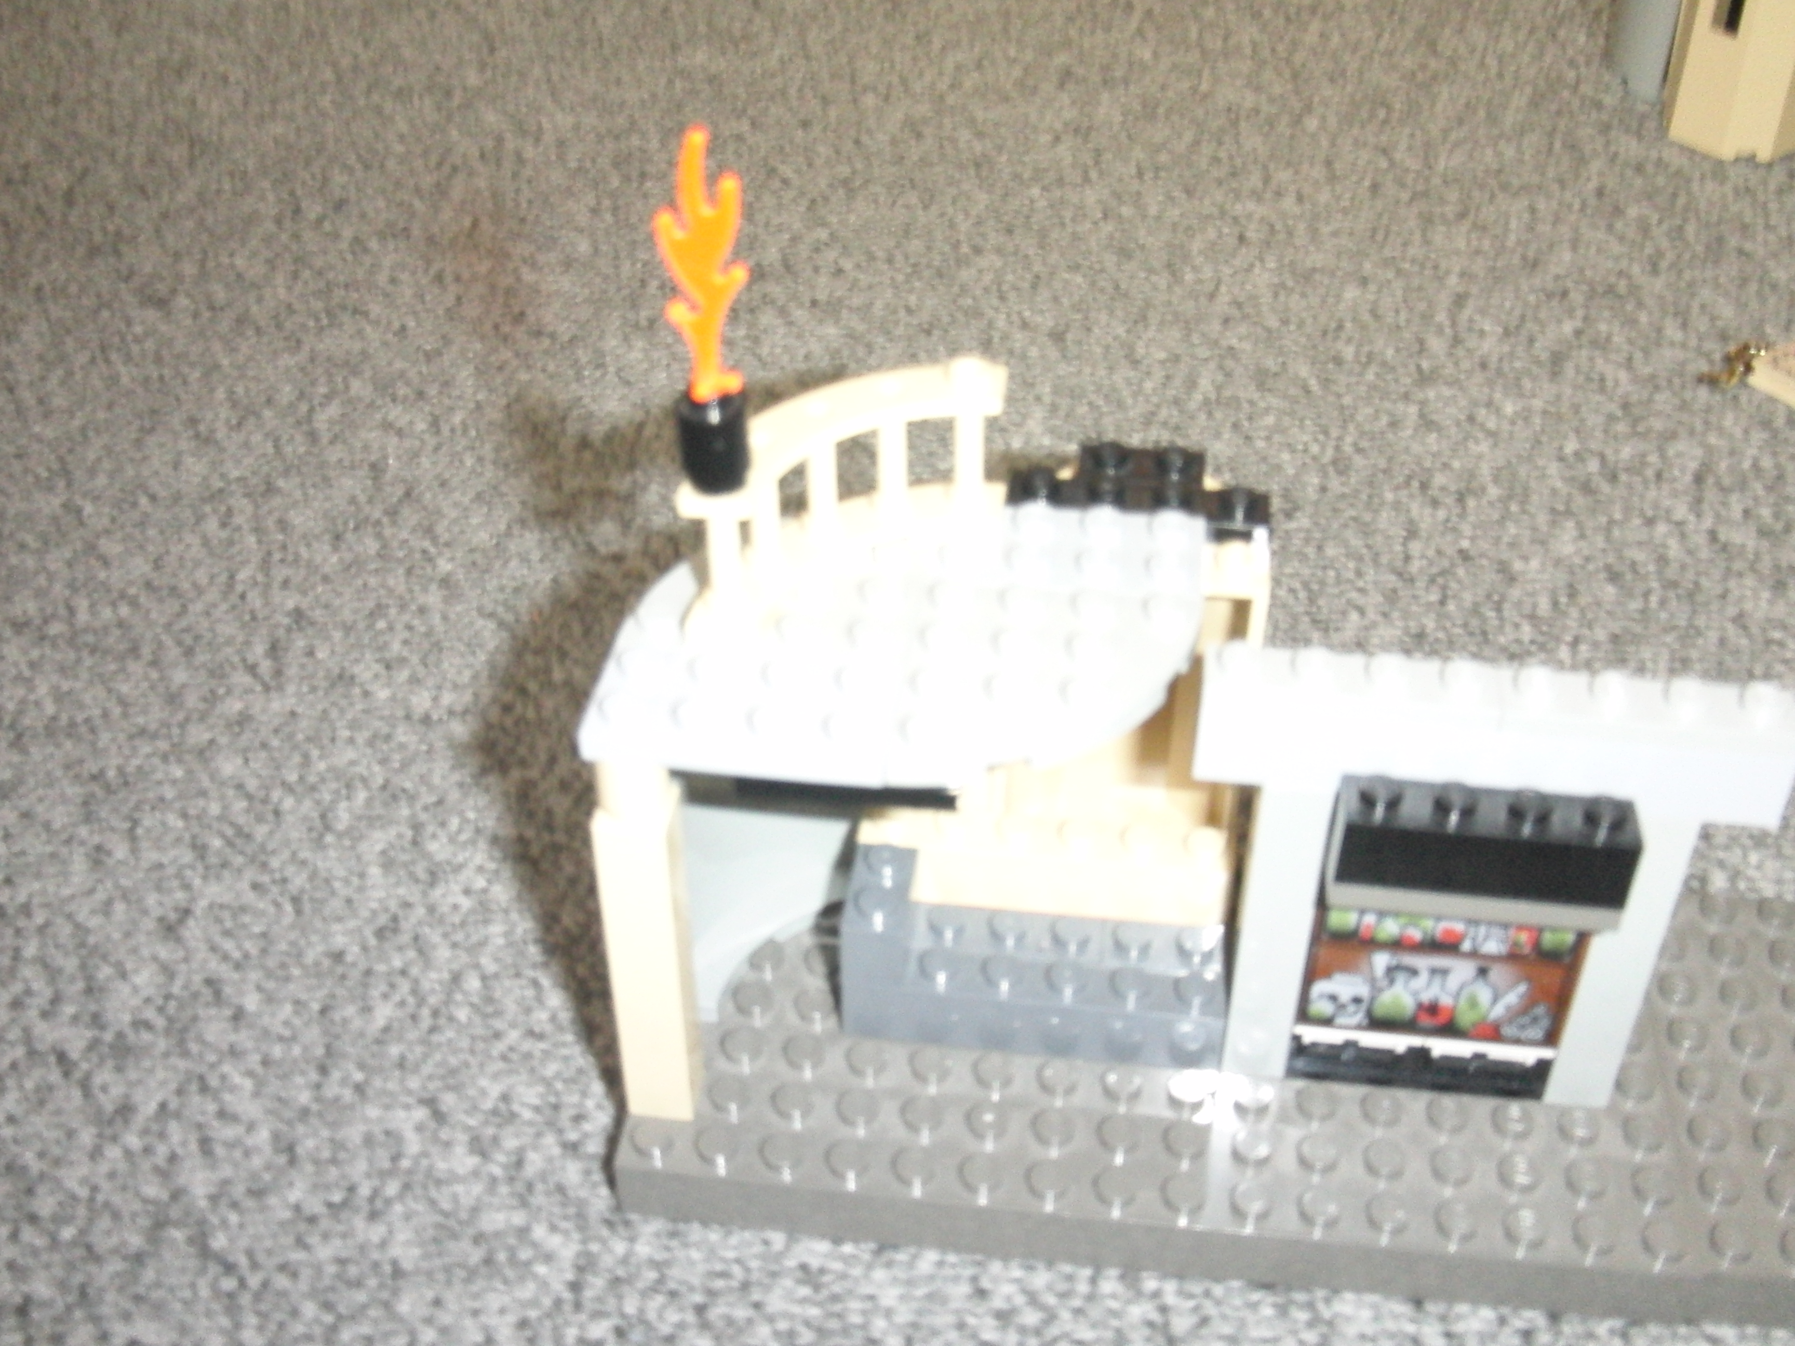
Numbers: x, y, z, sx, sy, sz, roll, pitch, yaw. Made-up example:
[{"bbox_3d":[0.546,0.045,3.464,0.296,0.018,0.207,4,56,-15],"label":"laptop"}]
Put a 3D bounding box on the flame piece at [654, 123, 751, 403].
[{"bbox_3d":[-0.019,-0.040,0.194,0.009,0.030,0.004,5,38,5],"label":"flame piece"}]

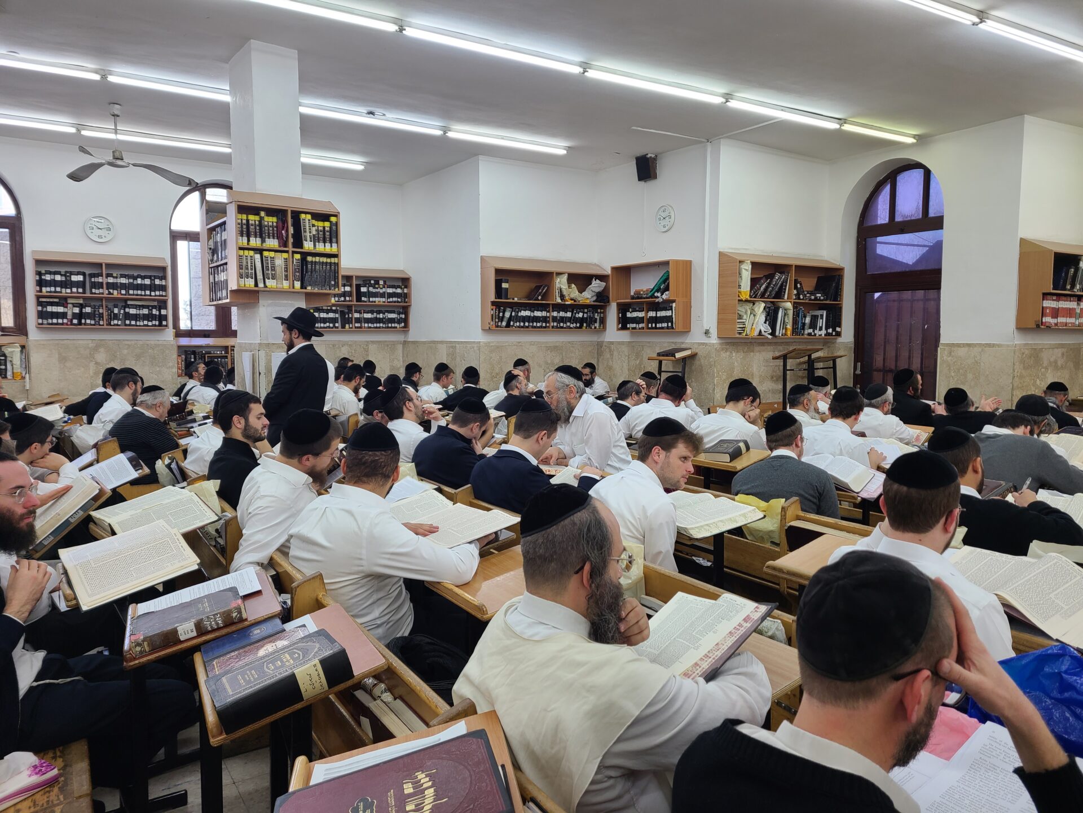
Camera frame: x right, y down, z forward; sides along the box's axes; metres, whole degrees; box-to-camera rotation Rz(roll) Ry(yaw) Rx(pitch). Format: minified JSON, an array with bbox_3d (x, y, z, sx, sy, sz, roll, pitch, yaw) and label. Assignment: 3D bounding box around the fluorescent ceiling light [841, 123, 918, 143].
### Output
[{"bbox_3d":[3.443,-2.771,8.247,1.190,0.090,0.070,-3,5,-32],"label":"fluorescent ceiling light"}]

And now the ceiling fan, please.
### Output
[{"bbox_3d":[-3.885,-2.443,7.433,1.200,0.610,1.270,2,4,25],"label":"ceiling fan"}]

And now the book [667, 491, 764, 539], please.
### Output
[{"bbox_3d":[0.619,0.427,3.369,0.355,0.050,0.460,-12,10,-28],"label":"book"}]

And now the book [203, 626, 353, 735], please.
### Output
[{"bbox_3d":[-0.571,0.590,1.771,0.271,0.063,0.174,-19,12,-28],"label":"book"}]

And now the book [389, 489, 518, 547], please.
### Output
[{"bbox_3d":[-0.310,0.356,2.600,0.430,0.060,0.320,4,10,43],"label":"book"}]

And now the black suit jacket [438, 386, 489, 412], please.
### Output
[{"bbox_3d":[-0.719,0.088,7.609,0.540,0.560,0.420,-1,5,-8],"label":"black suit jacket"}]

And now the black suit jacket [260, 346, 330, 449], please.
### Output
[{"bbox_3d":[-1.686,-0.044,5.600,0.340,0.780,0.480,2,5,22],"label":"black suit jacket"}]

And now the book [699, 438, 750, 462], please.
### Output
[{"bbox_3d":[1.115,0.264,4.934,0.177,0.055,0.238,4,21,40],"label":"book"}]

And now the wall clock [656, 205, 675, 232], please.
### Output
[{"bbox_3d":[1.416,-2.153,9.324,0.050,0.310,0.310,-3,6,-32],"label":"wall clock"}]

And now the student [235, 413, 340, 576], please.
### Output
[{"bbox_3d":[-0.760,0.640,2.760,0.740,1.250,0.520,-3,5,-32],"label":"student"}]

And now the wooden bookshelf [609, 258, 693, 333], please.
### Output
[{"bbox_3d":[1.240,-1.240,9.316,0.330,0.770,1.050,-3,5,-32],"label":"wooden bookshelf"}]

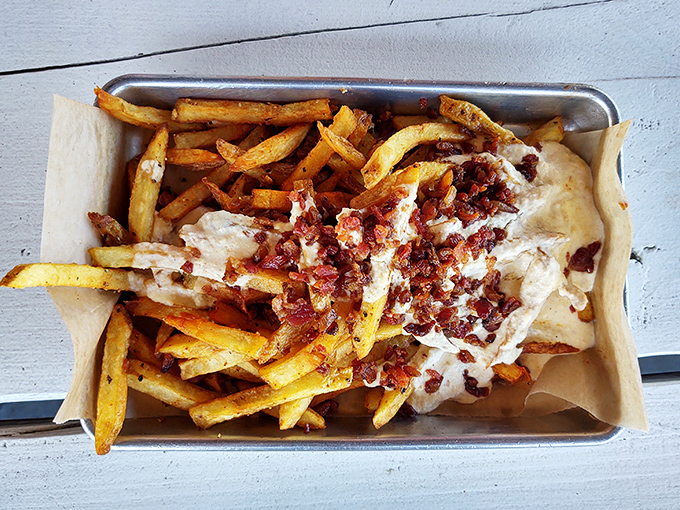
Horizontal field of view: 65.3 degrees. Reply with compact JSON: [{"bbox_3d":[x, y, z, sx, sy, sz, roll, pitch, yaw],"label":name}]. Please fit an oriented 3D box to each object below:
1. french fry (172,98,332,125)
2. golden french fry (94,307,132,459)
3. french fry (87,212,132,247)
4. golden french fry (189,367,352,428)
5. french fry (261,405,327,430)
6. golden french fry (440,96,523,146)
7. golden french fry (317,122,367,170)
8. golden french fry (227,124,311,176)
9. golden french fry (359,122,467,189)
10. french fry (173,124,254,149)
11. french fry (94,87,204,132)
[{"bbox_3d":[-0.040,-0.067,0.247,0.073,0.010,0.010,-1,87,-2],"label":"french fry"},{"bbox_3d":[-0.098,0.053,0.231,0.011,0.011,0.062,0,75,-3],"label":"golden french fry"},{"bbox_3d":[-0.104,-0.011,0.242,0.023,0.009,0.009,41,86,-20],"label":"french fry"},{"bbox_3d":[-0.030,0.064,0.236,0.073,0.011,0.011,-16,87,1],"label":"golden french fry"},{"bbox_3d":[-0.023,0.073,0.245,0.034,0.008,0.008,16,86,3],"label":"french fry"},{"bbox_3d":[0.068,-0.063,0.254,0.047,0.009,0.009,23,86,-10],"label":"golden french fry"},{"bbox_3d":[0.001,-0.051,0.244,0.029,0.008,0.007,42,86,-6],"label":"golden french fry"},{"bbox_3d":[-0.031,-0.049,0.245,0.042,0.009,0.010,-32,89,-6],"label":"golden french fry"},{"bbox_3d":[0.035,-0.051,0.251,0.057,0.011,0.017,-27,88,-7],"label":"golden french fry"},{"bbox_3d":[-0.059,-0.058,0.252,0.041,0.009,0.008,-9,87,-2],"label":"french fry"},{"bbox_3d":[-0.085,-0.064,0.241,0.047,0.009,0.011,14,86,-20],"label":"french fry"}]

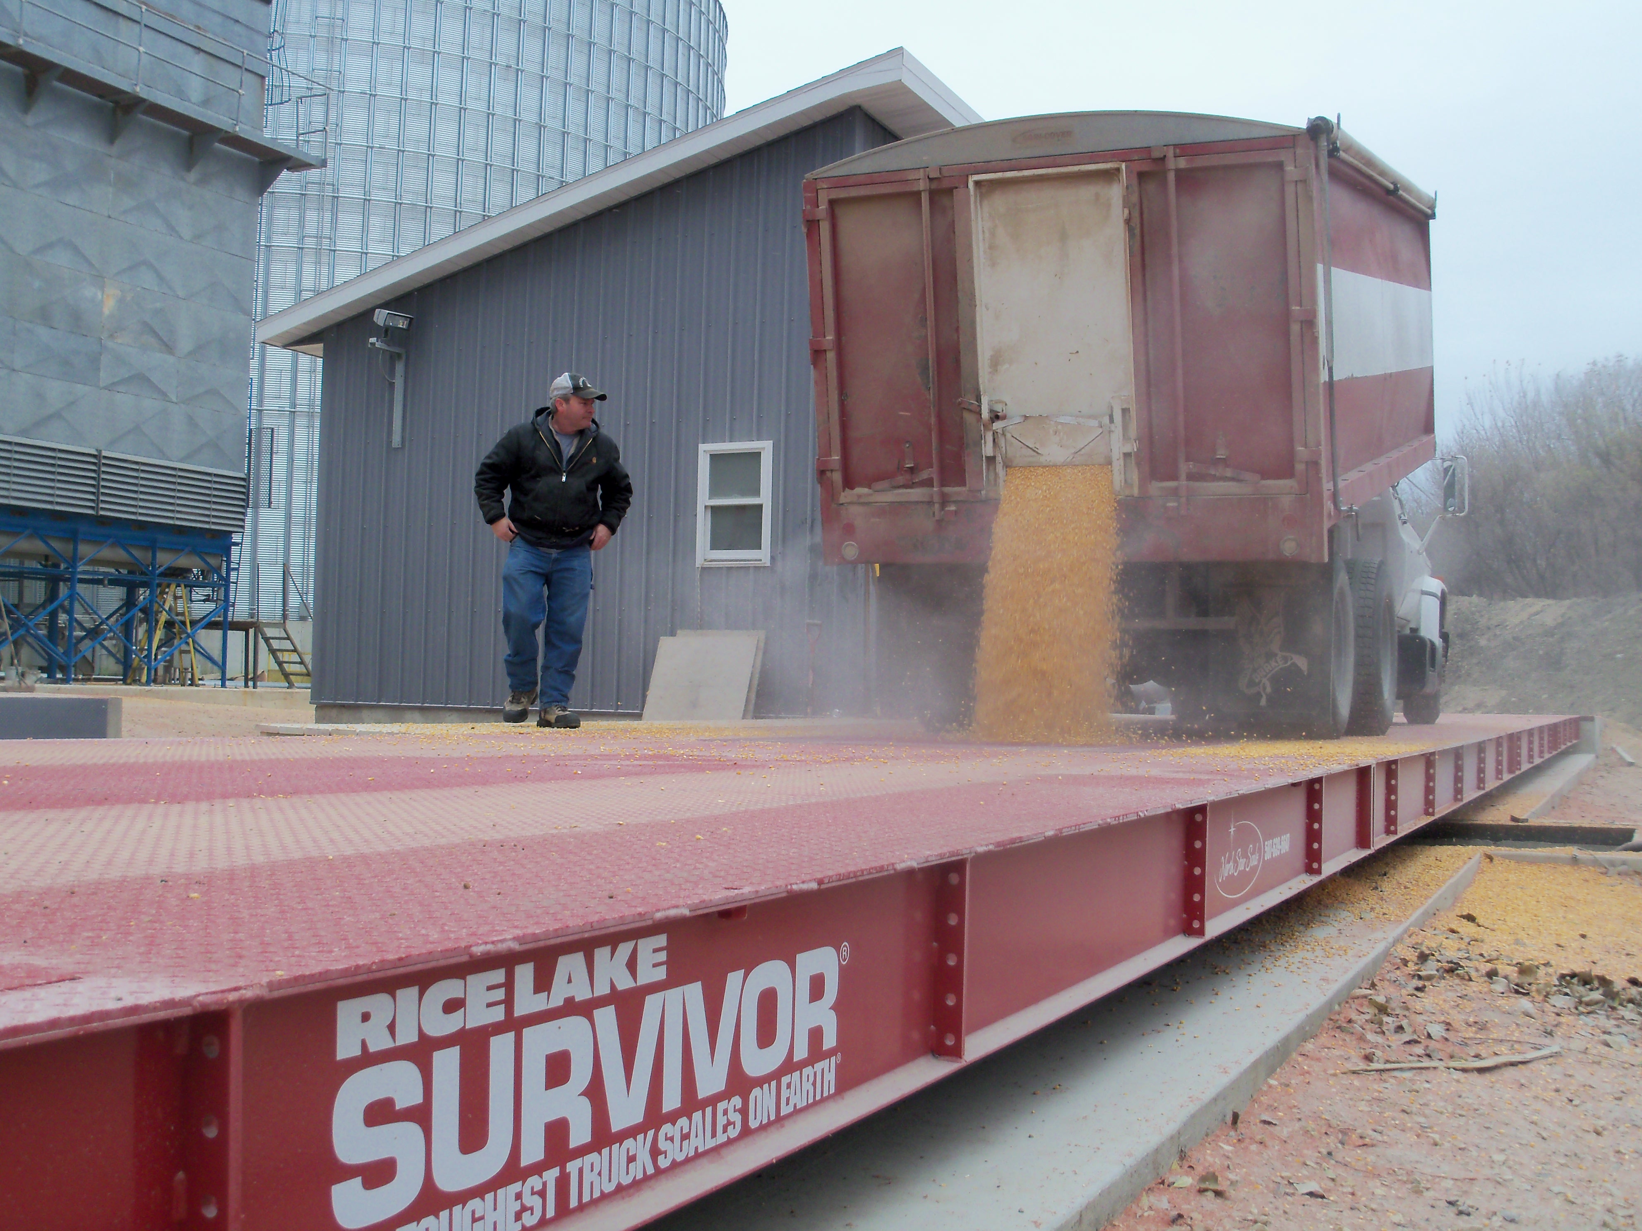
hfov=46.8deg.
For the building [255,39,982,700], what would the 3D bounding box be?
[{"bbox_3d":[-0.840,-1.471,17.760,5.800,5.080,6.500,0,-2,23],"label":"building"}]

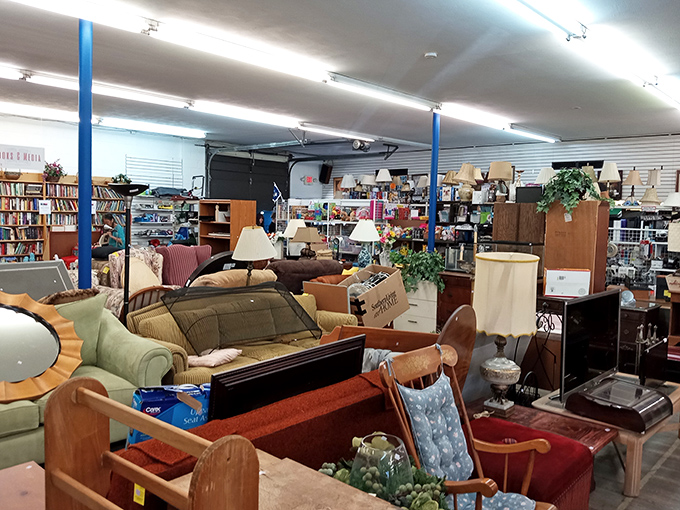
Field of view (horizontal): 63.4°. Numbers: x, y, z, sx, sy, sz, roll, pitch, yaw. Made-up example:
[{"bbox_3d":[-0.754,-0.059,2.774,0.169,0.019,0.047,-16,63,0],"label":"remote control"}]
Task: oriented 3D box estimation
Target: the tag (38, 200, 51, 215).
[{"bbox_3d":[-5.894,-0.948,11.000,0.020,0.280,0.216,6,6,44],"label":"tag"}]

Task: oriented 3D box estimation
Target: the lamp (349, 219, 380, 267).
[{"bbox_3d":[0.345,-0.142,7.600,0.420,0.708,0.420,2,4,3],"label":"lamp"}]

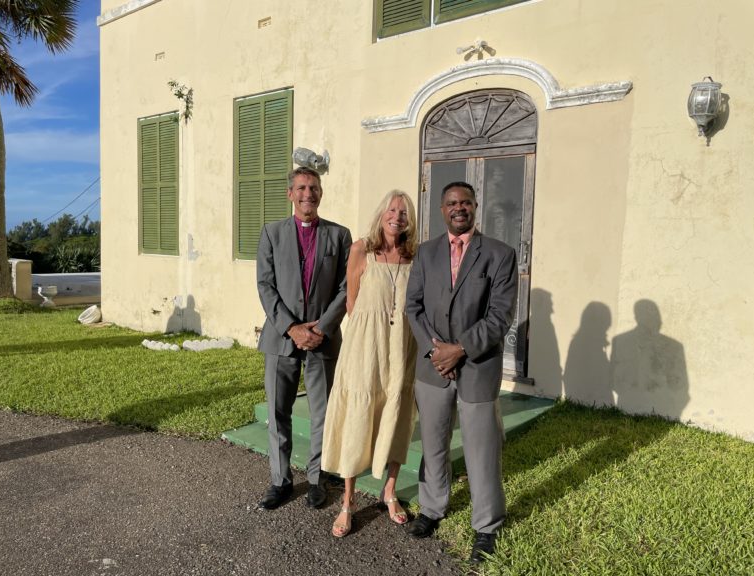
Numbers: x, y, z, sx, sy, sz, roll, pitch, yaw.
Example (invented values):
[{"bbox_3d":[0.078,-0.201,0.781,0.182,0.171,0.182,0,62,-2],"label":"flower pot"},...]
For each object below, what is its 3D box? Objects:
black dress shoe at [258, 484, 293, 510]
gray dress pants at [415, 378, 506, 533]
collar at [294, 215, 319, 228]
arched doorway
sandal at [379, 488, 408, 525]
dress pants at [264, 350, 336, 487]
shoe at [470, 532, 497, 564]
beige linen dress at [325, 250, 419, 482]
[{"bbox_3d":[-0.541,1.132,3.257,0.110,0.110,0.300,4,5,27],"label":"black dress shoe"},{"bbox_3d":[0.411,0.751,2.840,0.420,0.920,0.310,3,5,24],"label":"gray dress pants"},{"bbox_3d":[-0.380,-0.359,3.110,0.140,0.070,0.135,2,5,7],"label":"collar"},{"bbox_3d":[0.822,-0.474,4.895,1.085,2.341,0.160,5,6,38],"label":"arched doorway"},{"bbox_3d":[0.095,1.169,3.116,0.095,0.090,0.250,0,5,-15],"label":"sandal"},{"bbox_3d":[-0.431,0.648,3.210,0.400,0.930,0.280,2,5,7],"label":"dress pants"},{"bbox_3d":[0.516,1.197,2.772,0.110,0.110,0.300,4,5,25],"label":"shoe"},{"bbox_3d":[-0.039,0.401,3.020,0.500,1.190,0.400,1,5,0],"label":"beige linen dress"}]

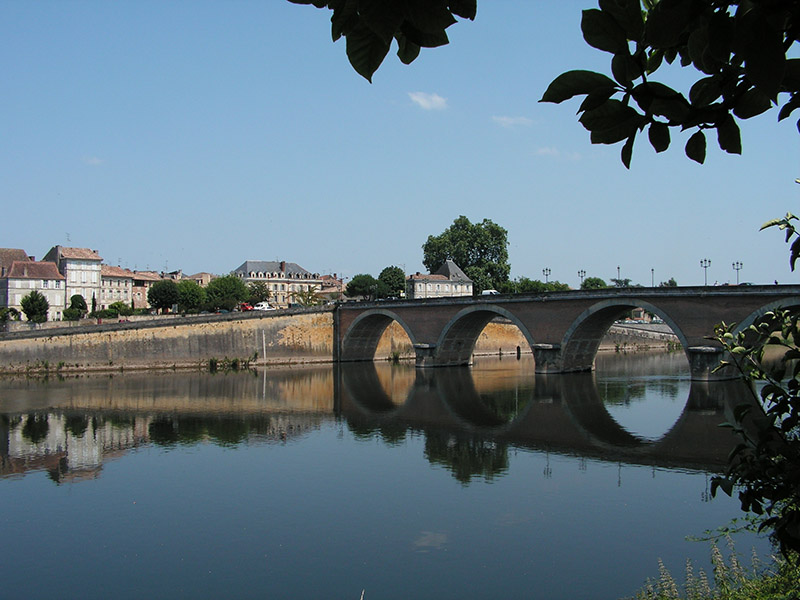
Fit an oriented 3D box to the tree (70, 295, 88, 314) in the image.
[{"bbox_3d":[-65.870,1.130,171.000,3.680,4.500,3.600,0,-1,0],"label":"tree"}]

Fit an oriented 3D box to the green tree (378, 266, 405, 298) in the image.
[{"bbox_3d":[-2.300,-4.080,219.000,6.930,9.420,6.800,0,-1,0],"label":"green tree"}]

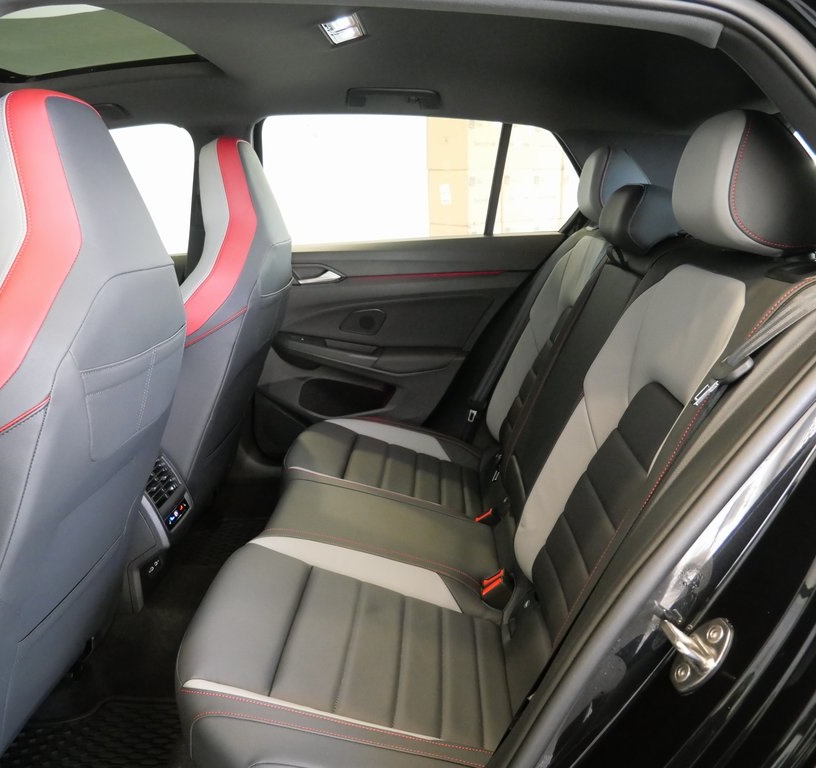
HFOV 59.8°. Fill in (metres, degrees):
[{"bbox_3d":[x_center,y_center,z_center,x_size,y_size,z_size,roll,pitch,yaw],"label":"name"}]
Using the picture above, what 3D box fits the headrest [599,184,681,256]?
[{"bbox_3d":[0.417,-0.287,1.250,0.135,0.130,0.240,7,15,1],"label":"headrest"}]

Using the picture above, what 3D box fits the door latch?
[{"bbox_3d":[0.242,0.231,0.605,0.042,0.066,0.040,28,14,-5],"label":"door latch"}]

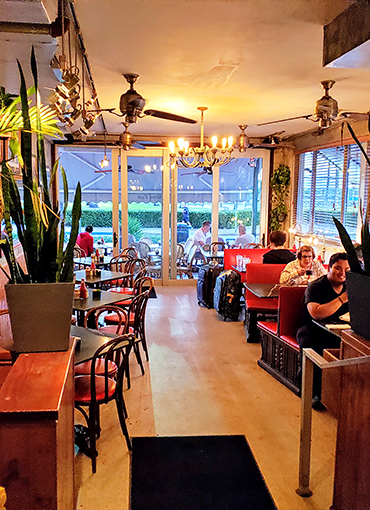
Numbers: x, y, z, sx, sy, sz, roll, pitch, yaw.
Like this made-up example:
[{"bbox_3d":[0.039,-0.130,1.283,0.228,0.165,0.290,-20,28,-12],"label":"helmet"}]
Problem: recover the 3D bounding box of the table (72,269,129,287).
[{"bbox_3d":[-1.208,0.641,6.603,0.770,0.750,0.770,6,9,34],"label":"table"}]

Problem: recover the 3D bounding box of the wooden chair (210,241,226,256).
[{"bbox_3d":[0.597,0.217,9.555,0.420,0.880,0.500,0,7,-6],"label":"wooden chair"}]

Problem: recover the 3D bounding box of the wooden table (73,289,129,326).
[{"bbox_3d":[-1.095,0.846,5.615,0.760,0.750,0.760,5,8,31],"label":"wooden table"}]

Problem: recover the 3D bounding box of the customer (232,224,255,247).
[{"bbox_3d":[1.255,-0.056,11.527,0.750,1.260,0.520,2,7,10],"label":"customer"}]

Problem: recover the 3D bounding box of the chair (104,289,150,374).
[{"bbox_3d":[-0.655,0.822,5.303,0.520,0.880,0.430,4,8,24],"label":"chair"}]

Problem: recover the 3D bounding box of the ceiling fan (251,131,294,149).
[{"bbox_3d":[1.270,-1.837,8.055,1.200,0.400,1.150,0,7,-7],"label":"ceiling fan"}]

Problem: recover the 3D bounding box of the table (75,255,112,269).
[{"bbox_3d":[-1.441,0.466,8.552,0.770,0.760,0.770,6,9,38],"label":"table"}]

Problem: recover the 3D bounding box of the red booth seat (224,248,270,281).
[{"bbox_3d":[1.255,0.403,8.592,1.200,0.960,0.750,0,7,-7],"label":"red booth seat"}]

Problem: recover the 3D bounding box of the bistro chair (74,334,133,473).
[{"bbox_3d":[-0.642,0.970,3.595,0.490,0.880,0.420,6,9,35],"label":"bistro chair"}]

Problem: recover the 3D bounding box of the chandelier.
[{"bbox_3d":[0.218,-1.516,6.610,0.900,0.780,0.900,1,7,0],"label":"chandelier"}]

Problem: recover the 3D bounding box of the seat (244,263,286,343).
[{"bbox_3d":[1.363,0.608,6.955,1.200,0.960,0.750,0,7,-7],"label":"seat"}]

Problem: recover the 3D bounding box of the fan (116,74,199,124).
[{"bbox_3d":[-0.477,-1.392,4.582,1.340,0.414,1.340,-6,10,-44],"label":"fan"}]

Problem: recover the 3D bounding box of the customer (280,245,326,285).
[{"bbox_3d":[1.528,0.500,6.725,0.580,1.260,0.720,1,7,0],"label":"customer"}]

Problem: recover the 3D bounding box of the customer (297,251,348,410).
[{"bbox_3d":[1.382,0.648,4.720,0.550,1.280,0.780,-1,8,-14],"label":"customer"}]

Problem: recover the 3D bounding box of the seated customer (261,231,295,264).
[{"bbox_3d":[1.339,0.344,7.458,0.500,1.360,0.720,0,7,-7],"label":"seated customer"}]

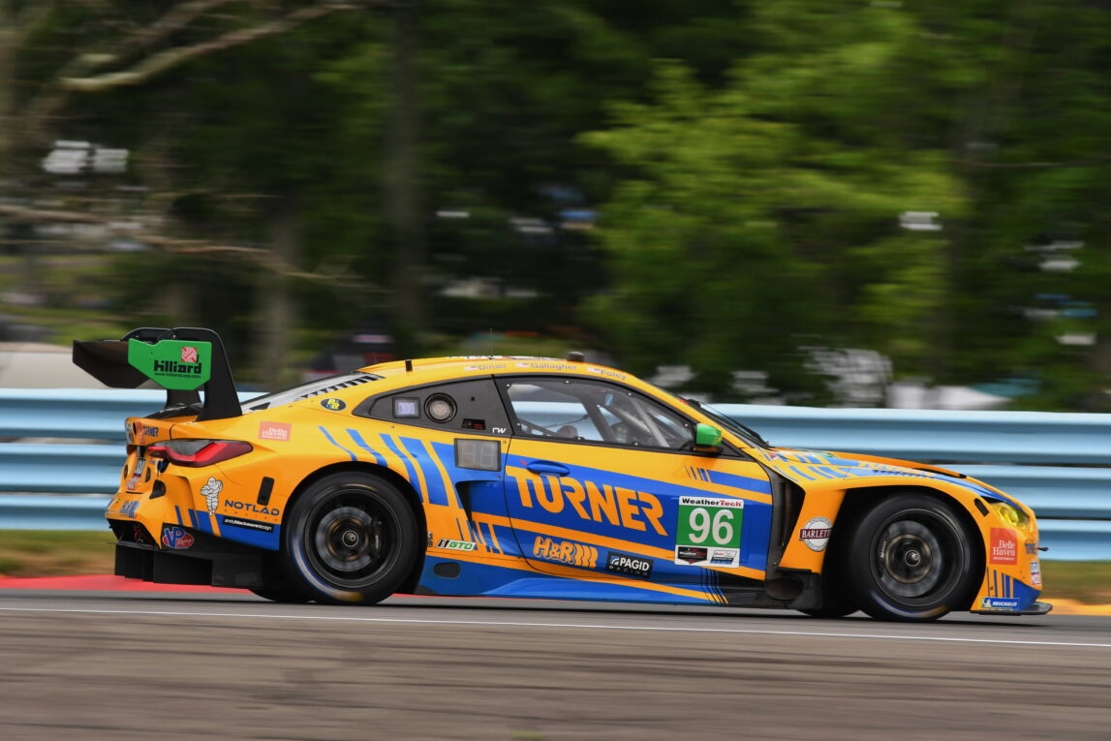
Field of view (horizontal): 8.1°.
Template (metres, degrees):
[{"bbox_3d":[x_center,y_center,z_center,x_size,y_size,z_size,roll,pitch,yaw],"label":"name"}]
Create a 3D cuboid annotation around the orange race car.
[{"bbox_3d":[0.110,0.555,40.735,5.020,1.380,2.050,2,-1,-12],"label":"orange race car"}]

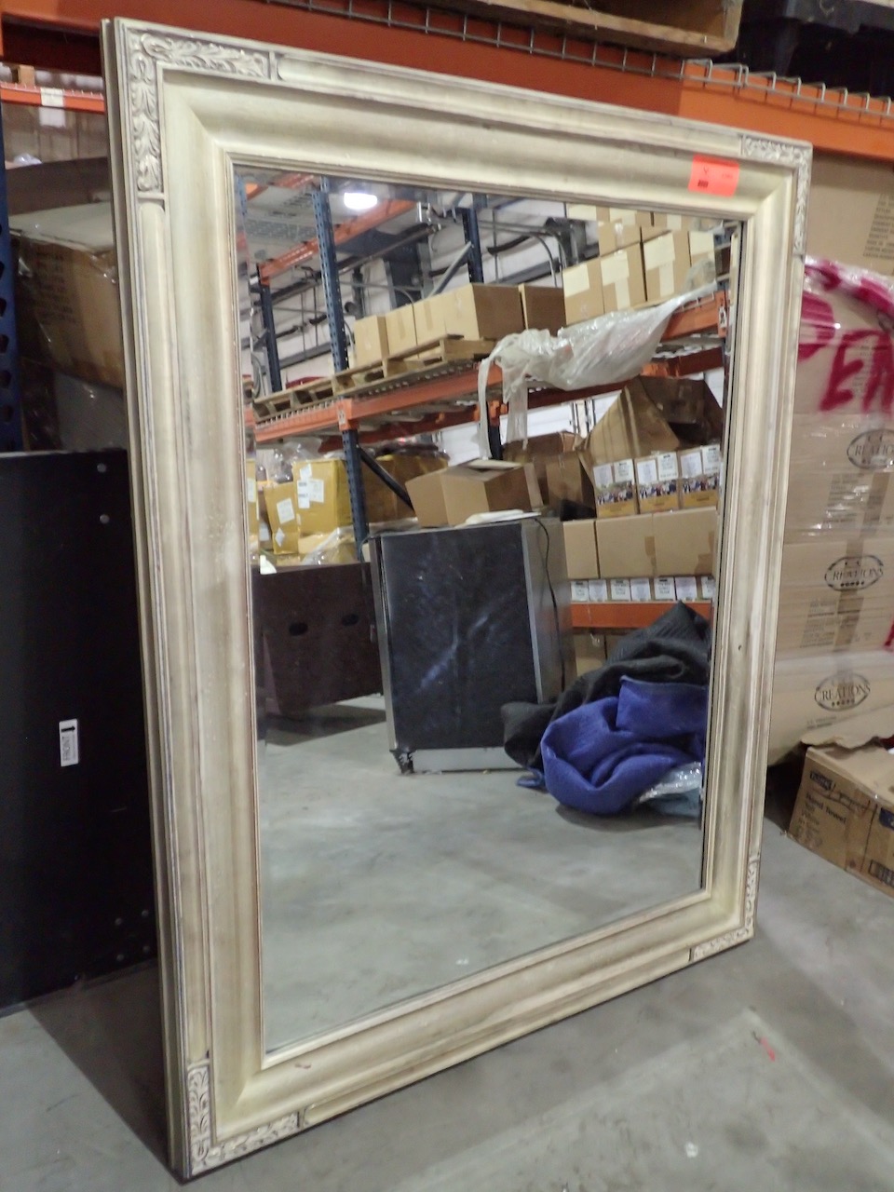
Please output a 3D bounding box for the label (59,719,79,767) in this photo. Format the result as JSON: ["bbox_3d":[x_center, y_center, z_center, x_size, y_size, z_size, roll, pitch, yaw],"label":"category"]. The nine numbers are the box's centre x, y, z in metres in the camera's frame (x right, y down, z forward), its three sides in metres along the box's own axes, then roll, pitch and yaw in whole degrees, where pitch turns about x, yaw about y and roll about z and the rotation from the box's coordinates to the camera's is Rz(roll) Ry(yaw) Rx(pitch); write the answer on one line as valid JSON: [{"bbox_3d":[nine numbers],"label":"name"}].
[{"bbox_3d":[-0.590,0.230,1.612,0.026,0.077,0.002,-9,23,-33],"label":"label"}]

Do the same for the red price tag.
[{"bbox_3d":[0.424,-0.667,1.640,0.103,0.056,0.006,-8,24,-32],"label":"red price tag"}]

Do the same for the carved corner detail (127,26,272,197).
[{"bbox_3d":[-0.277,-0.544,1.188,0.174,0.172,0.022,-8,14,-32],"label":"carved corner detail"}]

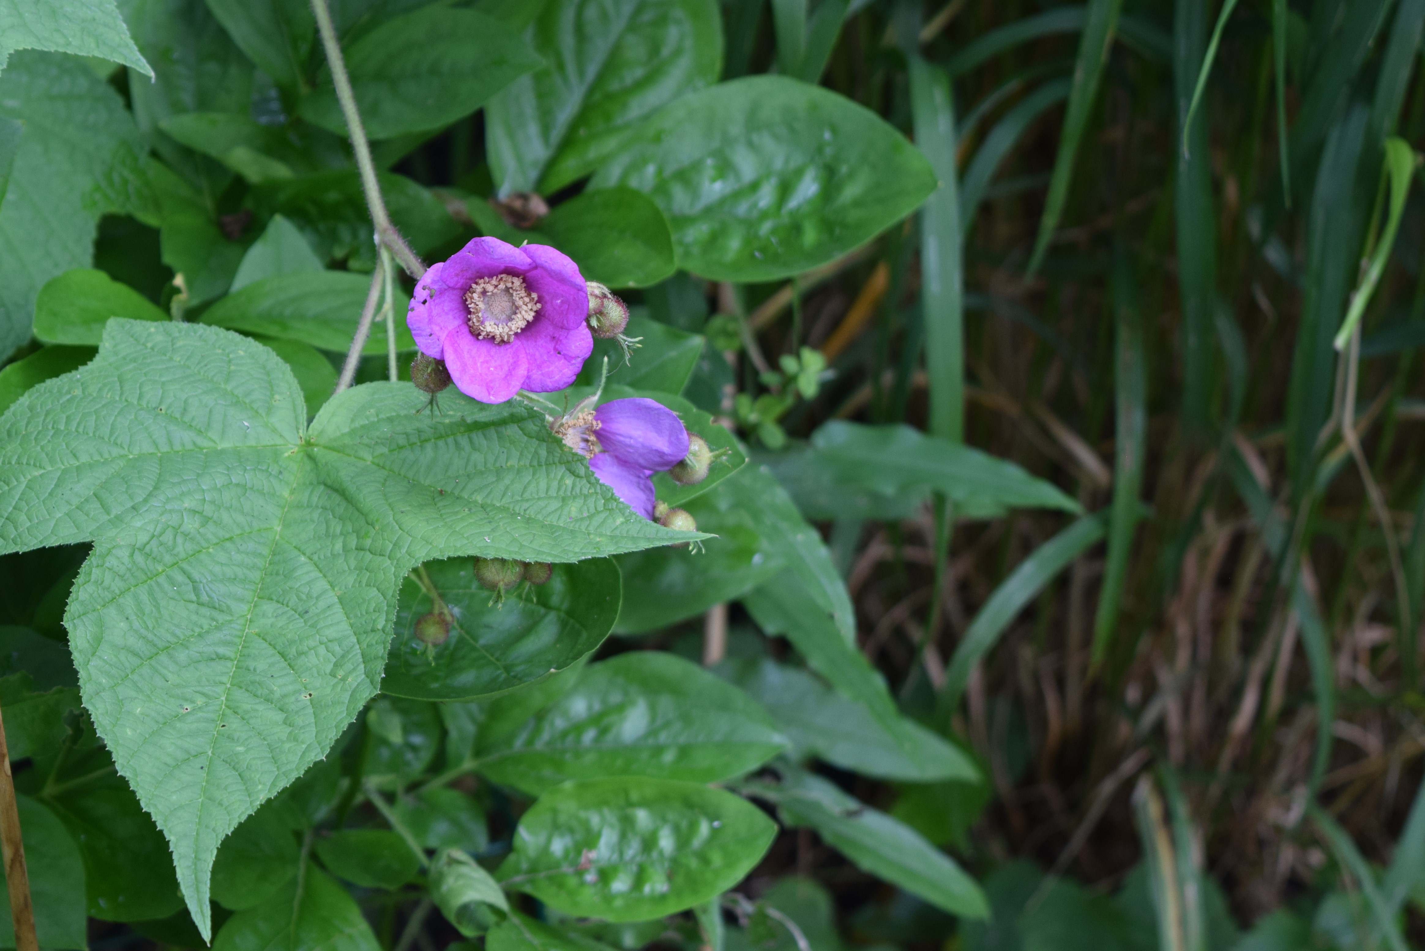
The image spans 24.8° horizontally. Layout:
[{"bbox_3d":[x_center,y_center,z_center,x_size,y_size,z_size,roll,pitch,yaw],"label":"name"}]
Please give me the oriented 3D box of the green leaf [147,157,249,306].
[{"bbox_3d":[-0.142,-0.068,0.900,0.024,0.010,0.041,7,60,4],"label":"green leaf"}]

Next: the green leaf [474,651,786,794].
[{"bbox_3d":[-0.023,0.069,0.910,0.086,0.013,0.038,-3,57,-2],"label":"green leaf"}]

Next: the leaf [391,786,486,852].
[{"bbox_3d":[-0.085,0.109,1.020,0.029,0.008,0.027,9,45,5],"label":"leaf"}]

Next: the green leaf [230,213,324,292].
[{"bbox_3d":[-0.127,-0.064,0.950,0.032,0.008,0.036,0,56,0],"label":"green leaf"}]

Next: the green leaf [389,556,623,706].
[{"bbox_3d":[-0.052,0.037,0.800,0.057,0.012,0.039,12,66,6],"label":"green leaf"}]

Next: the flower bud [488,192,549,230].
[{"bbox_3d":[-0.057,-0.077,0.950,0.017,0.011,0.014,0,25,0],"label":"flower bud"}]

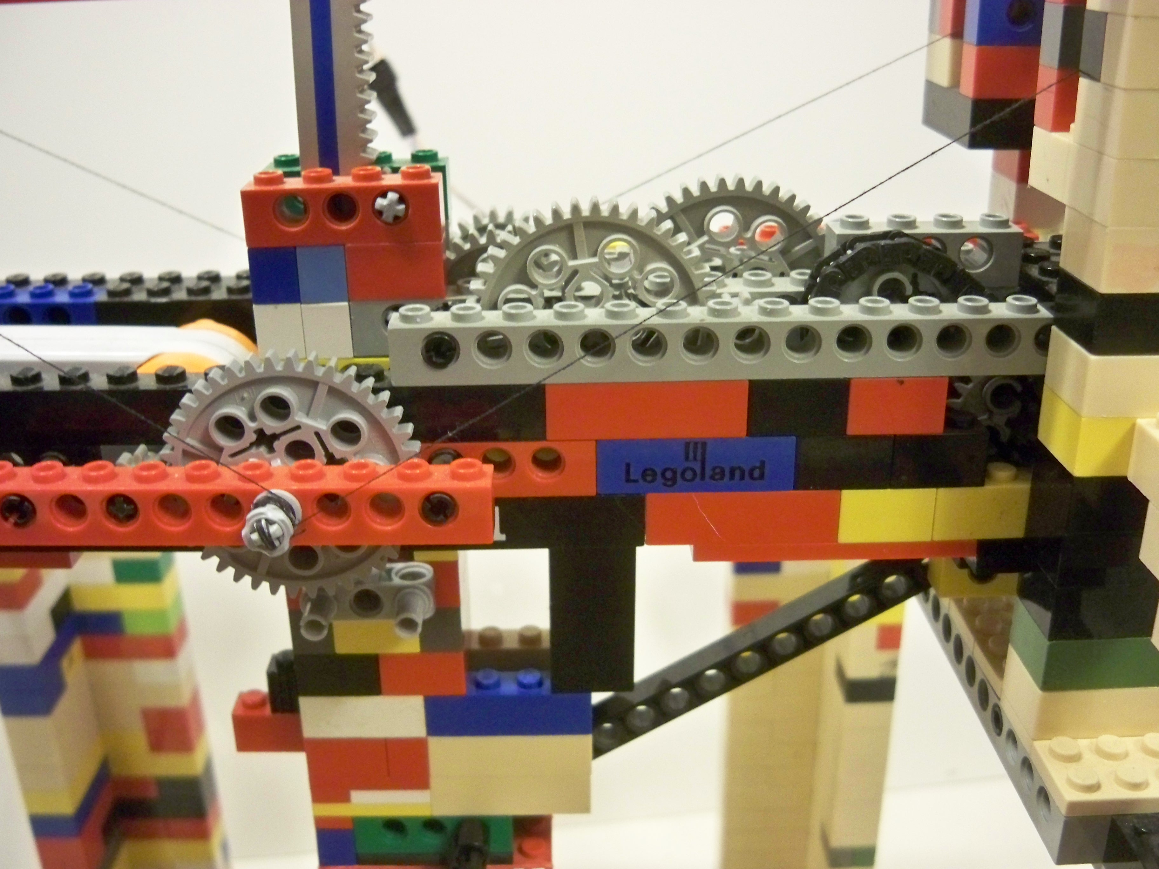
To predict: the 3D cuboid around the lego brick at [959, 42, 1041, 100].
[{"bbox_3d":[0.082,-0.068,0.233,0.019,0.010,0.008,-1,22,-1],"label":"lego brick"}]

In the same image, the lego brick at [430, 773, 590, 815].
[{"bbox_3d":[-0.013,0.070,0.247,0.032,0.010,0.008,-1,22,-1],"label":"lego brick"}]

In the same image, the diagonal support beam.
[{"bbox_3d":[0.033,0.044,0.246,0.090,0.008,0.008,-29,20,9],"label":"diagonal support beam"}]

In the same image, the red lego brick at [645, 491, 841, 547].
[{"bbox_3d":[0.027,0.012,0.206,0.032,0.010,0.008,-1,22,-1],"label":"red lego brick"}]

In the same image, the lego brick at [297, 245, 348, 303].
[{"bbox_3d":[-0.042,-0.028,0.207,0.008,0.011,0.008,-1,22,-1],"label":"lego brick"}]

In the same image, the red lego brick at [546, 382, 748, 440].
[{"bbox_3d":[0.011,-0.006,0.200,0.032,0.011,0.008,-1,22,-1],"label":"red lego brick"}]

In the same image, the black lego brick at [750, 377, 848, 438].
[{"bbox_3d":[0.035,-0.006,0.200,0.016,0.010,0.008,-1,22,-1],"label":"black lego brick"}]

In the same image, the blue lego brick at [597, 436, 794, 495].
[{"bbox_3d":[0.019,0.003,0.204,0.032,0.011,0.008,-1,22,-1],"label":"blue lego brick"}]

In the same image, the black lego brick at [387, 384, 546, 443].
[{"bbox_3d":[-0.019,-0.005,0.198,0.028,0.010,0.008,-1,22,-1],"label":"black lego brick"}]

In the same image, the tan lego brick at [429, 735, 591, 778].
[{"bbox_3d":[-0.013,0.061,0.243,0.032,0.010,0.008,-1,22,-1],"label":"tan lego brick"}]

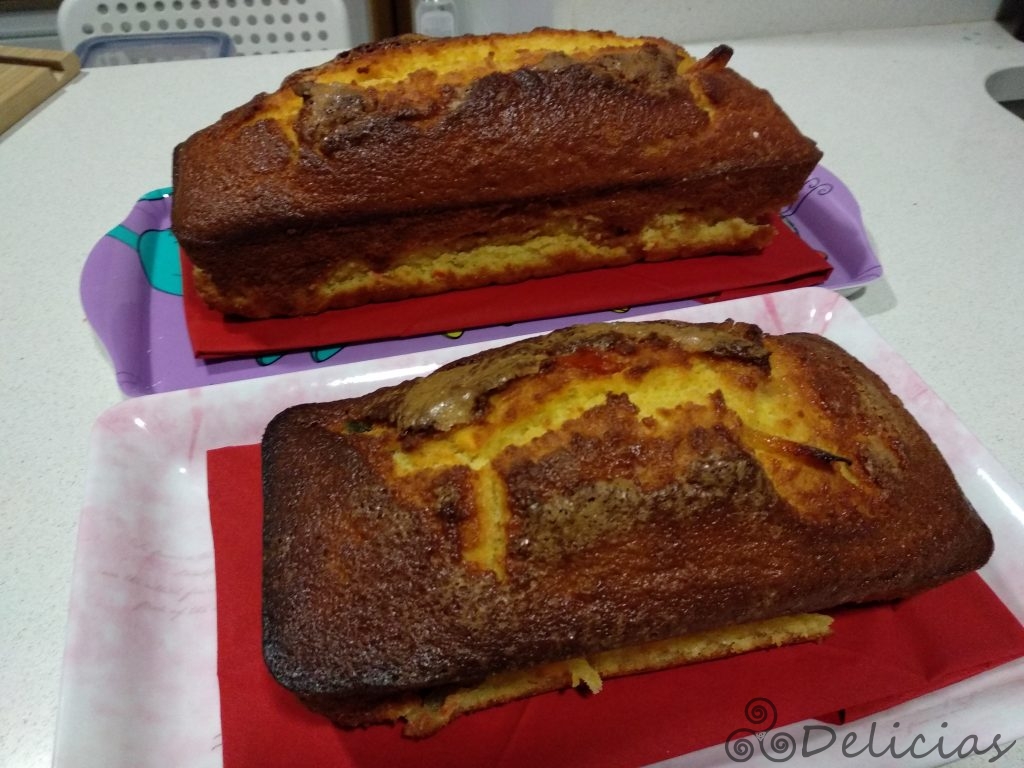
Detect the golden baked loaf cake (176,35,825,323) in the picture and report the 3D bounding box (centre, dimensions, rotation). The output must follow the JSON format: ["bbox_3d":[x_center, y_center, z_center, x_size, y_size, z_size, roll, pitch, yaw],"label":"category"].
[{"bbox_3d":[-0.006,-0.119,0.387,0.311,0.107,0.096,-10,46,-14],"label":"golden baked loaf cake"}]

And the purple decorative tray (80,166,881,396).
[{"bbox_3d":[-0.002,-0.086,0.462,0.463,0.022,0.197,-9,46,-13],"label":"purple decorative tray"}]

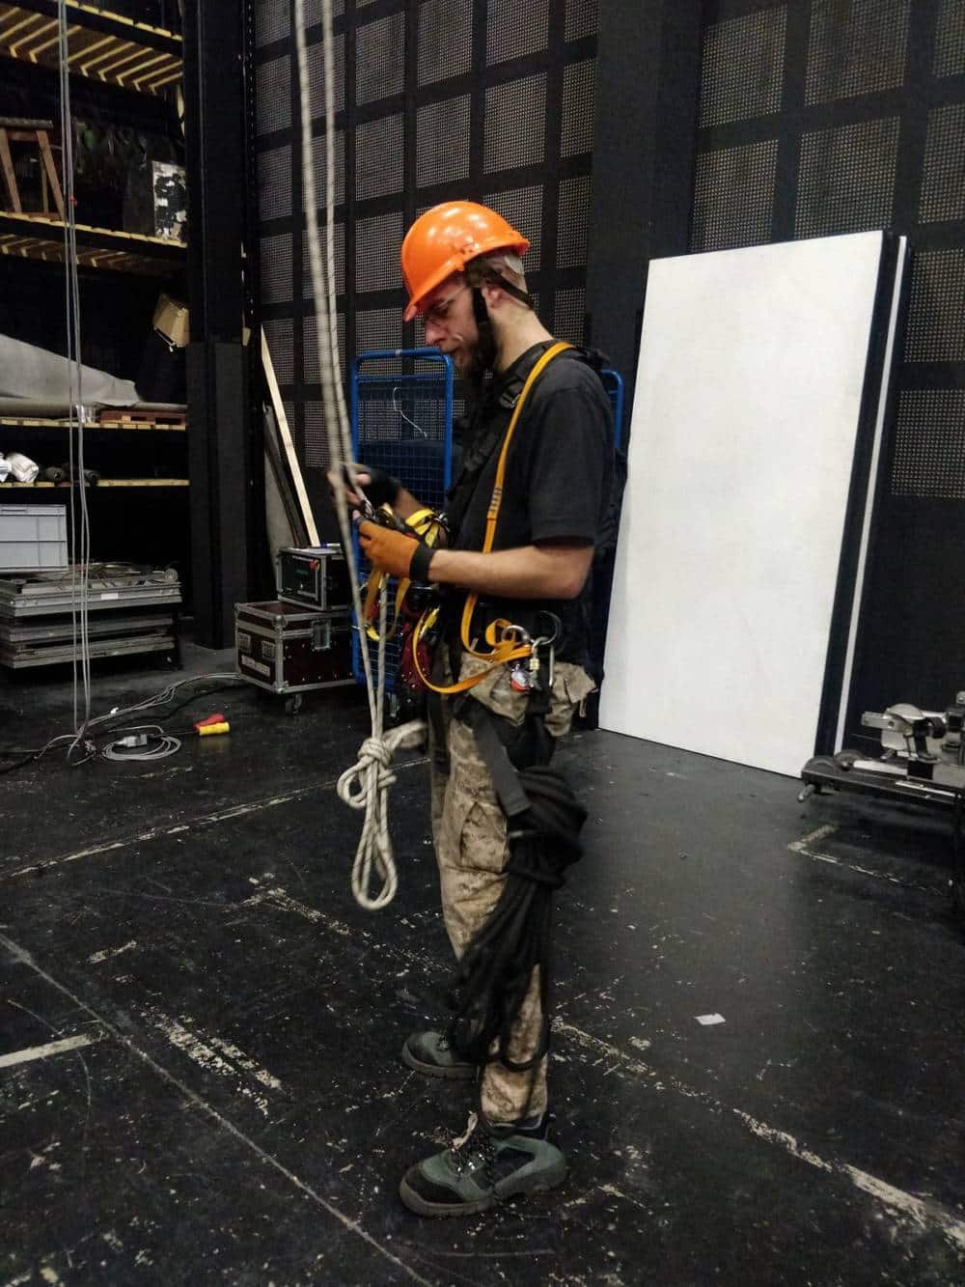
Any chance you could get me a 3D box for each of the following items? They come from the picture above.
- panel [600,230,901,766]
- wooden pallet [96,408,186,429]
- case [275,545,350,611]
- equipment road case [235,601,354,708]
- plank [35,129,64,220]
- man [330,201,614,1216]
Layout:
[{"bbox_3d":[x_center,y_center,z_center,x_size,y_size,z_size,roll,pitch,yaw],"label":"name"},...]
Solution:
[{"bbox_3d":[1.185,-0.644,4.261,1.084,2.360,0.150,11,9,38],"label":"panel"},{"bbox_3d":[-3.045,-1.925,7.527,0.800,0.140,1.100,-8,14,-41],"label":"wooden pallet"},{"bbox_3d":[-0.865,-0.388,5.114,0.420,0.310,0.520,-9,15,-40],"label":"case"},{"bbox_3d":[-0.963,0.041,5.110,0.700,0.534,0.500,-9,15,-40],"label":"equipment road case"},{"bbox_3d":[-2.689,-2.909,5.553,0.075,0.484,0.040,-20,22,-36],"label":"plank"},{"bbox_3d":[-0.038,0.127,1.690,0.480,1.790,0.540,2,12,0],"label":"man"}]

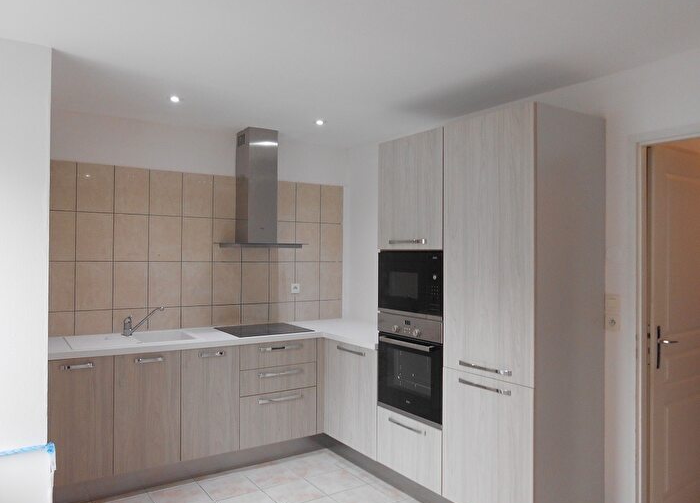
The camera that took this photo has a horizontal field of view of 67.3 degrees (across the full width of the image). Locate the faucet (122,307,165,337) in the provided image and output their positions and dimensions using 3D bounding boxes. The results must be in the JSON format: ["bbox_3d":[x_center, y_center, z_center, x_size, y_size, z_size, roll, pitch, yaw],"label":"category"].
[{"bbox_3d":[-1.441,0.490,3.665,0.275,0.195,0.055,0,-1,-2],"label":"faucet"}]

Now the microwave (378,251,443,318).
[{"bbox_3d":[0.505,0.183,3.267,0.390,0.368,0.600,1,-1,-34],"label":"microwave"}]

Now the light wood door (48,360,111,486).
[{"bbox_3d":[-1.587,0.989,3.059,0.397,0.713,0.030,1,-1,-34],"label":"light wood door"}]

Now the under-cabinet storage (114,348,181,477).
[{"bbox_3d":[-1.402,0.991,3.497,0.401,0.715,0.570,1,-1,-34],"label":"under-cabinet storage"}]

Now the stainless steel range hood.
[{"bbox_3d":[-0.686,-0.491,4.120,0.600,0.915,0.470,1,-1,-34],"label":"stainless steel range hood"}]

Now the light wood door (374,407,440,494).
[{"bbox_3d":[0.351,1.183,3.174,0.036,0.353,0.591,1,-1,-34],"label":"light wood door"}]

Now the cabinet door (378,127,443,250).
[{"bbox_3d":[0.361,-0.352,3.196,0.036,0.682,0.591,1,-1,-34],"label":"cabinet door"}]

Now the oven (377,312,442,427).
[{"bbox_3d":[0.556,0.696,3.296,0.560,0.604,0.600,1,-1,-34],"label":"oven"}]

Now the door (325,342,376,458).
[{"bbox_3d":[0.004,1.002,3.669,0.040,0.715,0.637,1,-1,-34],"label":"door"}]

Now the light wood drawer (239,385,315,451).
[{"bbox_3d":[-0.627,1.183,3.955,0.604,0.352,0.500,1,-1,-34],"label":"light wood drawer"}]

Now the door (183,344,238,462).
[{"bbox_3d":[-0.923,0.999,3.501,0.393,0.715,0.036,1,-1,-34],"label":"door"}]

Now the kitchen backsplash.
[{"bbox_3d":[-1.075,-0.003,4.139,2.424,1.195,0.020,1,-1,-34],"label":"kitchen backsplash"}]

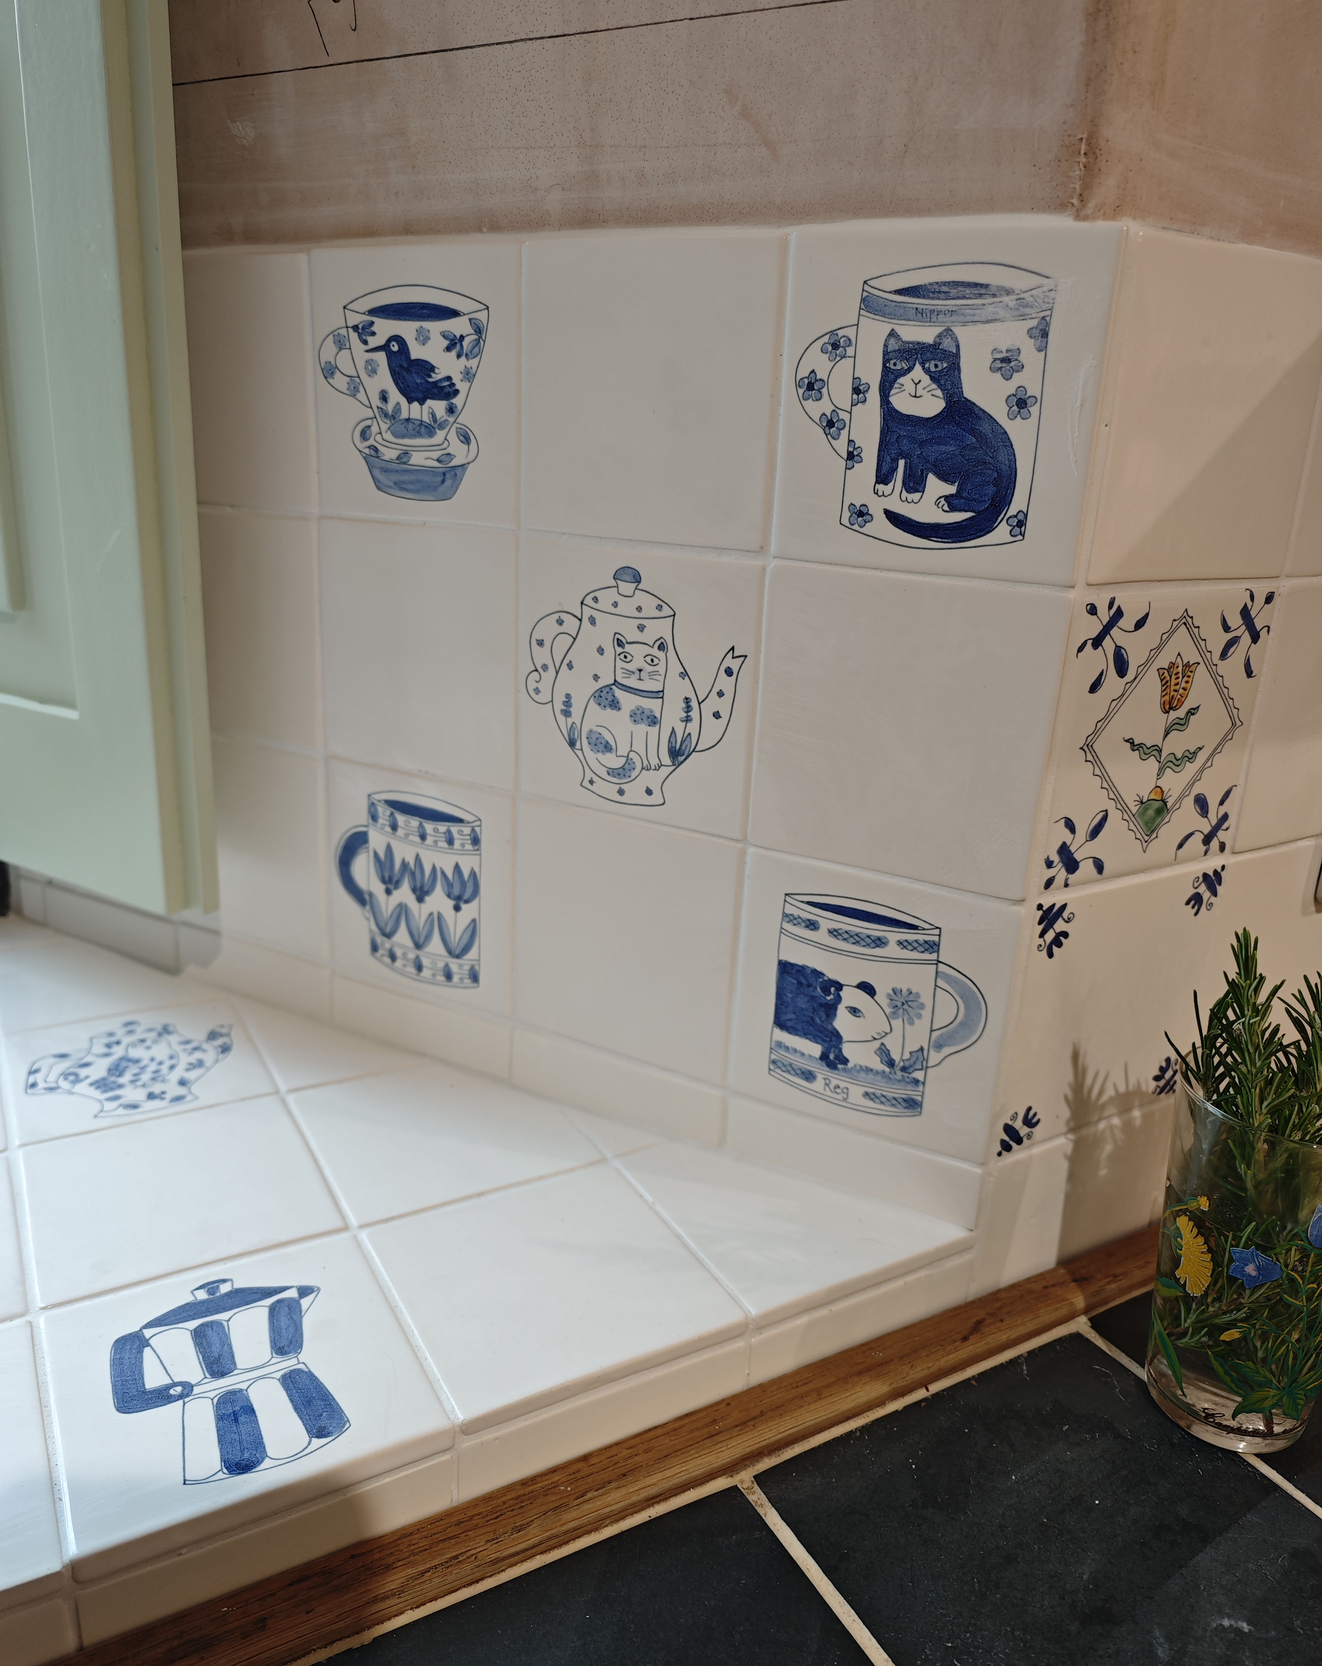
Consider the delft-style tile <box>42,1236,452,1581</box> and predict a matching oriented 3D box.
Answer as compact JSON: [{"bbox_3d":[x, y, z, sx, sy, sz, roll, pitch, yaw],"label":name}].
[{"bbox_3d":[-0.131,0.171,0.365,0.103,0.008,0.104,-7,20,-30],"label":"delft-style tile"}]

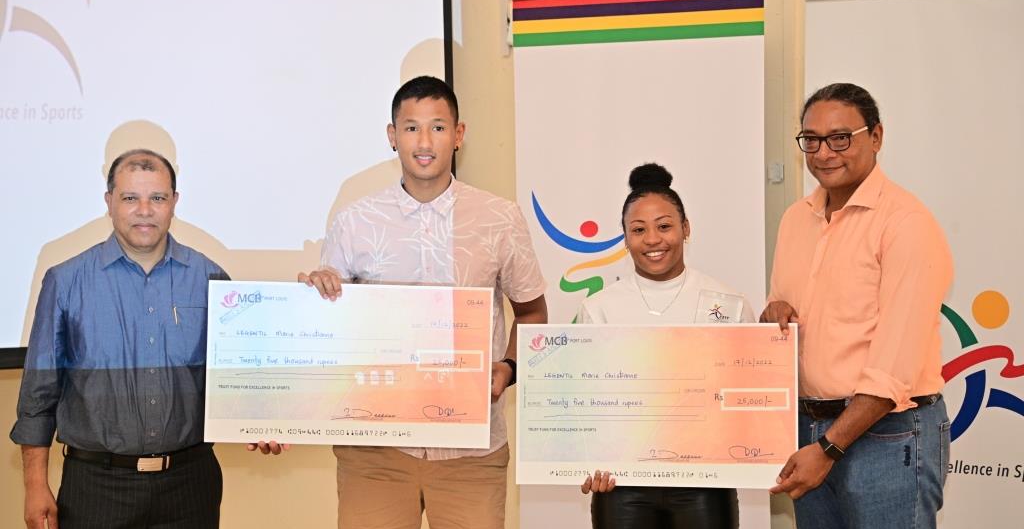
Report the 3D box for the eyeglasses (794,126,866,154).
[{"bbox_3d":[0.738,-0.287,5.939,0.140,0.044,0.140,-2,11,31],"label":"eyeglasses"}]

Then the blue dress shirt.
[{"bbox_3d":[-0.912,0.194,6.270,0.570,0.550,0.320,-1,1,-16],"label":"blue dress shirt"}]

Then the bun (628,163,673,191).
[{"bbox_3d":[0.340,-0.216,6.420,0.107,0.072,0.100,0,1,0],"label":"bun"}]

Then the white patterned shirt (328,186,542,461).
[{"bbox_3d":[-0.188,0.131,6.330,0.540,0.680,0.300,0,1,-2],"label":"white patterned shirt"}]

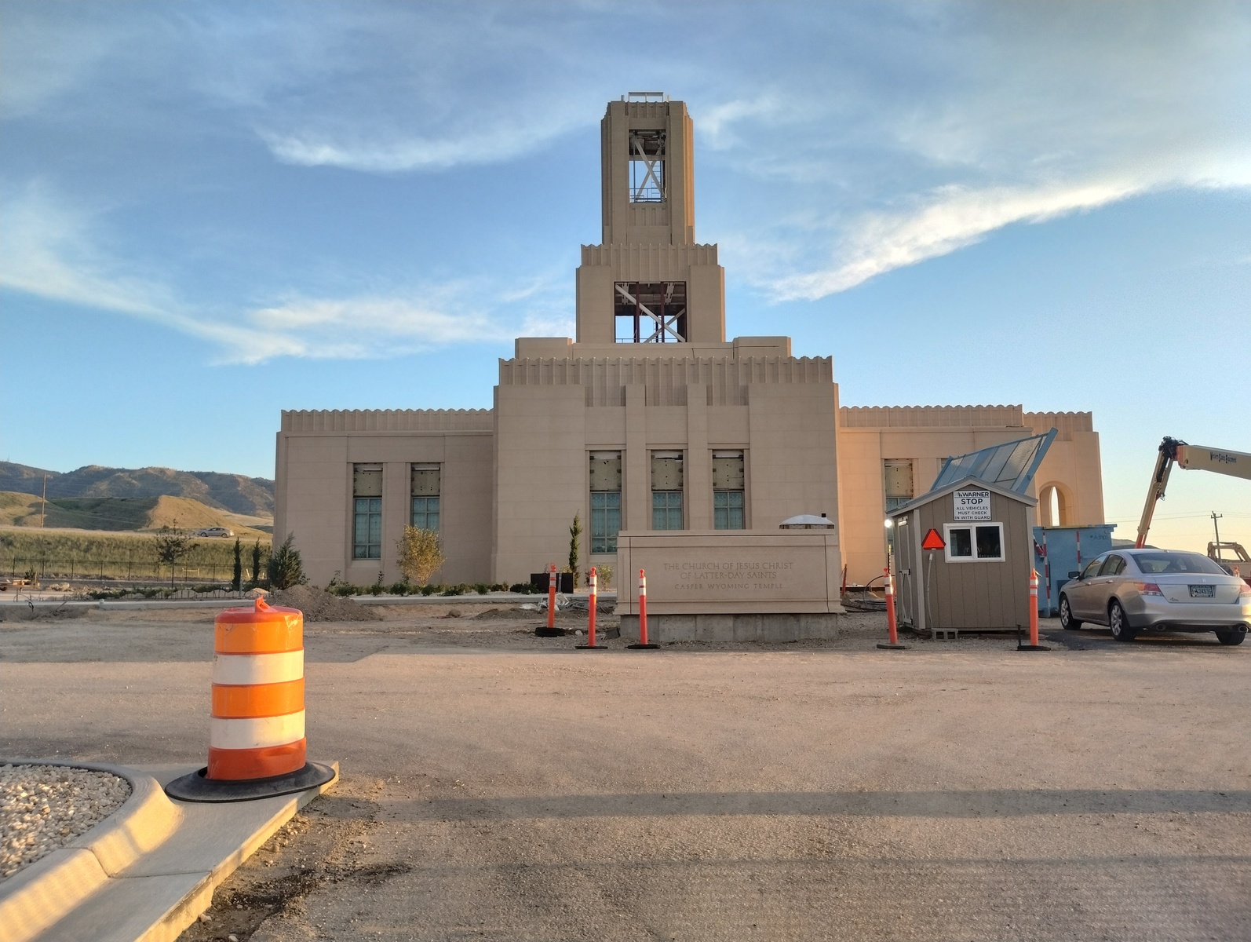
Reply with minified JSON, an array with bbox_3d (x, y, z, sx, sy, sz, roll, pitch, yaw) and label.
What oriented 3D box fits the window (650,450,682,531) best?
[{"bbox_3d":[1.491,1.105,36.155,1.149,3.658,0.250,-1,-6,0],"label":"window"}]

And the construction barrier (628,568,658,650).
[{"bbox_3d":[0.241,1.838,13.529,0.418,1.049,0.420,-1,-6,0],"label":"construction barrier"}]

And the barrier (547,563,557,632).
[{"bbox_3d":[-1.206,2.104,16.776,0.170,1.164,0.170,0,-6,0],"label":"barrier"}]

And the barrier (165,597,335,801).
[{"bbox_3d":[-2.014,1.201,5.557,0.870,1.010,0.870,-1,-6,0],"label":"barrier"}]

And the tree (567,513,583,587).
[{"bbox_3d":[-1.678,2.644,33.618,0.503,2.538,0.500,-1,-6,0],"label":"tree"}]

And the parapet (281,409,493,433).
[{"bbox_3d":[-11.100,-2.317,47.410,9.873,1.102,0.500,0,-6,0],"label":"parapet"}]

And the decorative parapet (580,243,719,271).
[{"bbox_3d":[1.277,-10.838,56.071,7.186,1.515,6.500,0,-6,0],"label":"decorative parapet"}]

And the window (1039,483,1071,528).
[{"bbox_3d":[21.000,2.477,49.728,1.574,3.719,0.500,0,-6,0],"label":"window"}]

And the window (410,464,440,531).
[{"bbox_3d":[-9.264,1.895,46.997,1.401,4.452,0.300,0,-6,0],"label":"window"}]

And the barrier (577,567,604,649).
[{"bbox_3d":[-0.458,1.938,14.380,0.410,1.141,0.410,0,-6,0],"label":"barrier"}]

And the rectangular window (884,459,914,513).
[{"bbox_3d":[12.631,1.680,46.999,1.355,4.476,0.300,0,-6,0],"label":"rectangular window"}]

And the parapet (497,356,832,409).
[{"bbox_3d":[1.443,-3.175,36.642,11.933,1.839,0.500,-1,-6,0],"label":"parapet"}]

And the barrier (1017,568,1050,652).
[{"bbox_3d":[5.449,1.844,13.523,0.437,1.076,0.420,-1,-6,0],"label":"barrier"}]

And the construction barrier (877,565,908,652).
[{"bbox_3d":[3.725,1.928,14.277,0.430,1.126,0.430,0,-6,0],"label":"construction barrier"}]

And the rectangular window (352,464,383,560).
[{"bbox_3d":[-11.930,1.895,46.999,1.401,4.453,0.300,0,-6,0],"label":"rectangular window"}]

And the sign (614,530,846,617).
[{"bbox_3d":[1.646,1.639,16.367,3.615,1.337,0.700,0,-6,0],"label":"sign"}]

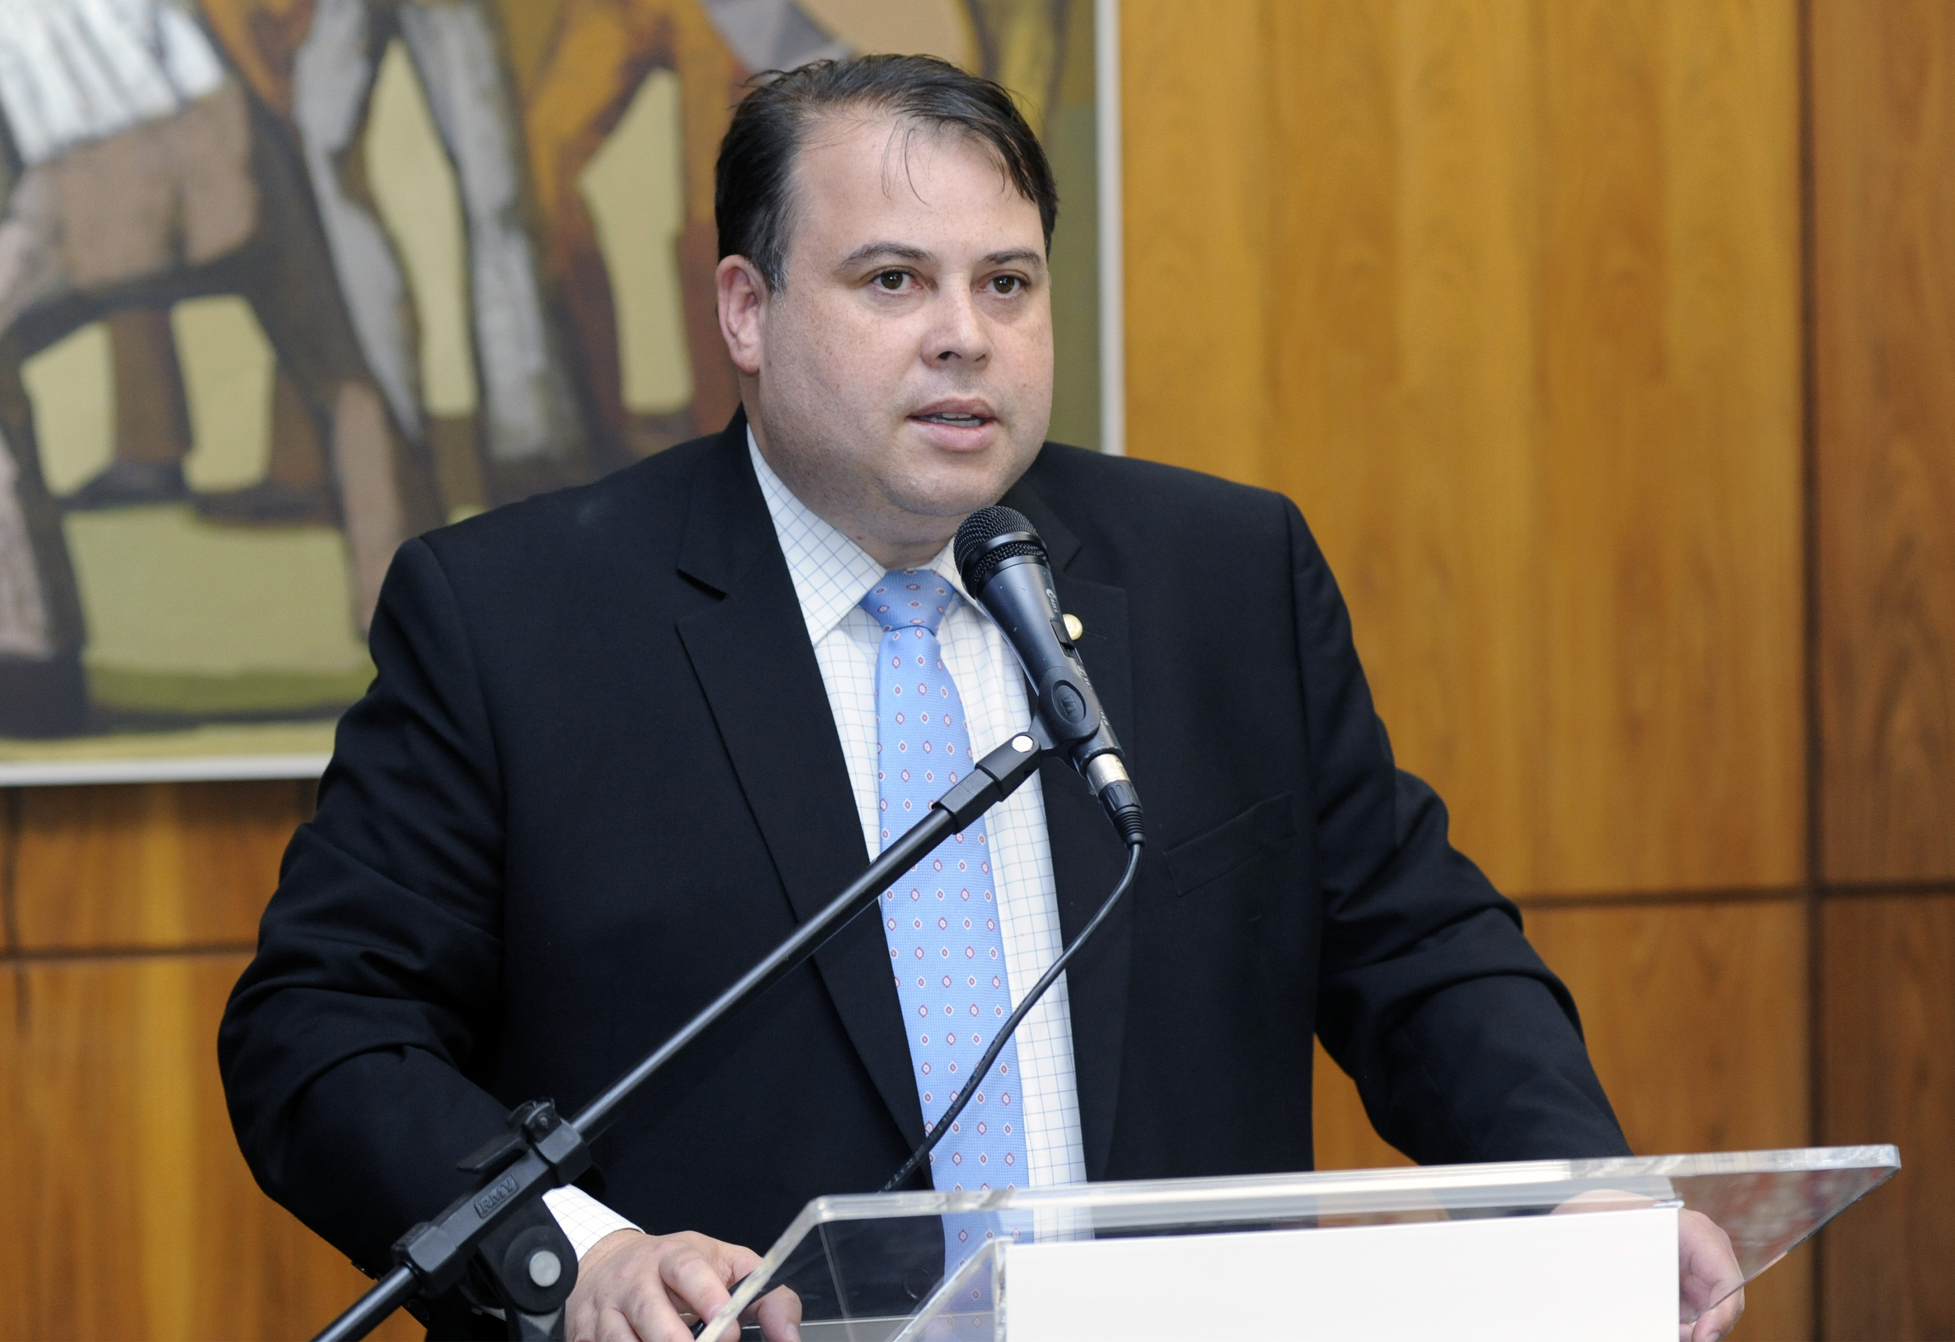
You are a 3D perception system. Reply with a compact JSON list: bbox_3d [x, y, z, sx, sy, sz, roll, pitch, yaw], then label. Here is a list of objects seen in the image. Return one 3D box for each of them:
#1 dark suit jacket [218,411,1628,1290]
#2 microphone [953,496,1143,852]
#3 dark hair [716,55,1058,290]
[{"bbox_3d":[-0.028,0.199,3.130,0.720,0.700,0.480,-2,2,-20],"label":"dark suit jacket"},{"bbox_3d":[0.044,0.002,2.970,0.052,0.215,0.052,-40,-29,24],"label":"microphone"},{"bbox_3d":[-0.050,-0.264,3.170,0.185,0.175,0.215,-2,2,-24],"label":"dark hair"}]

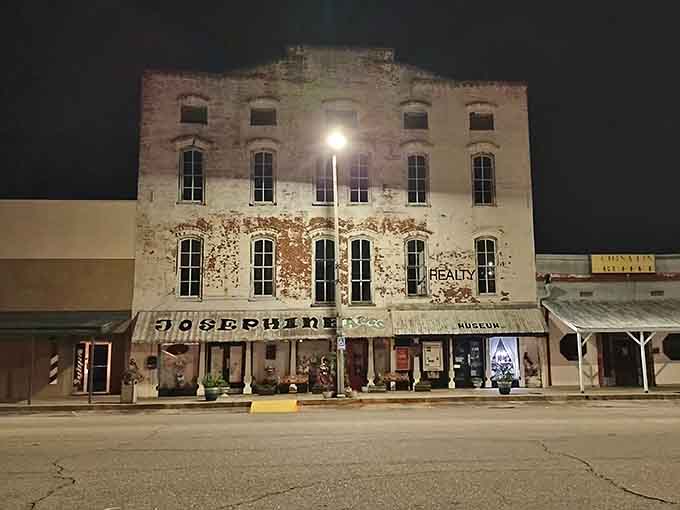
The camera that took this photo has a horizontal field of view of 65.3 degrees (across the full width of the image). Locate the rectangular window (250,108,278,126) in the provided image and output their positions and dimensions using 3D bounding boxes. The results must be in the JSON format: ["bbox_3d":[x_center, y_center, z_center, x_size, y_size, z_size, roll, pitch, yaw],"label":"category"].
[{"bbox_3d":[-3.430,-6.165,23.782,1.156,0.838,0.200,0,-7,-4],"label":"rectangular window"}]

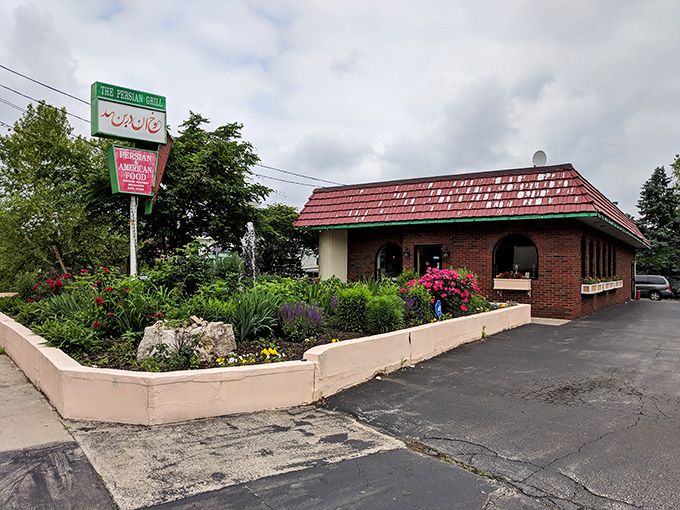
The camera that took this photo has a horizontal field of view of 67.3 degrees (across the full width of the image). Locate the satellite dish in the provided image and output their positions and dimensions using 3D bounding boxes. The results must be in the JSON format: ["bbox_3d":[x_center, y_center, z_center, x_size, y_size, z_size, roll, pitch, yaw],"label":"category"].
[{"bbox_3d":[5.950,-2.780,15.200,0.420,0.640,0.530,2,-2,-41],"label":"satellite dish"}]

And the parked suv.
[{"bbox_3d":[19.900,2.200,35.000,5.050,1.750,1.950,-1,-2,33],"label":"parked suv"}]

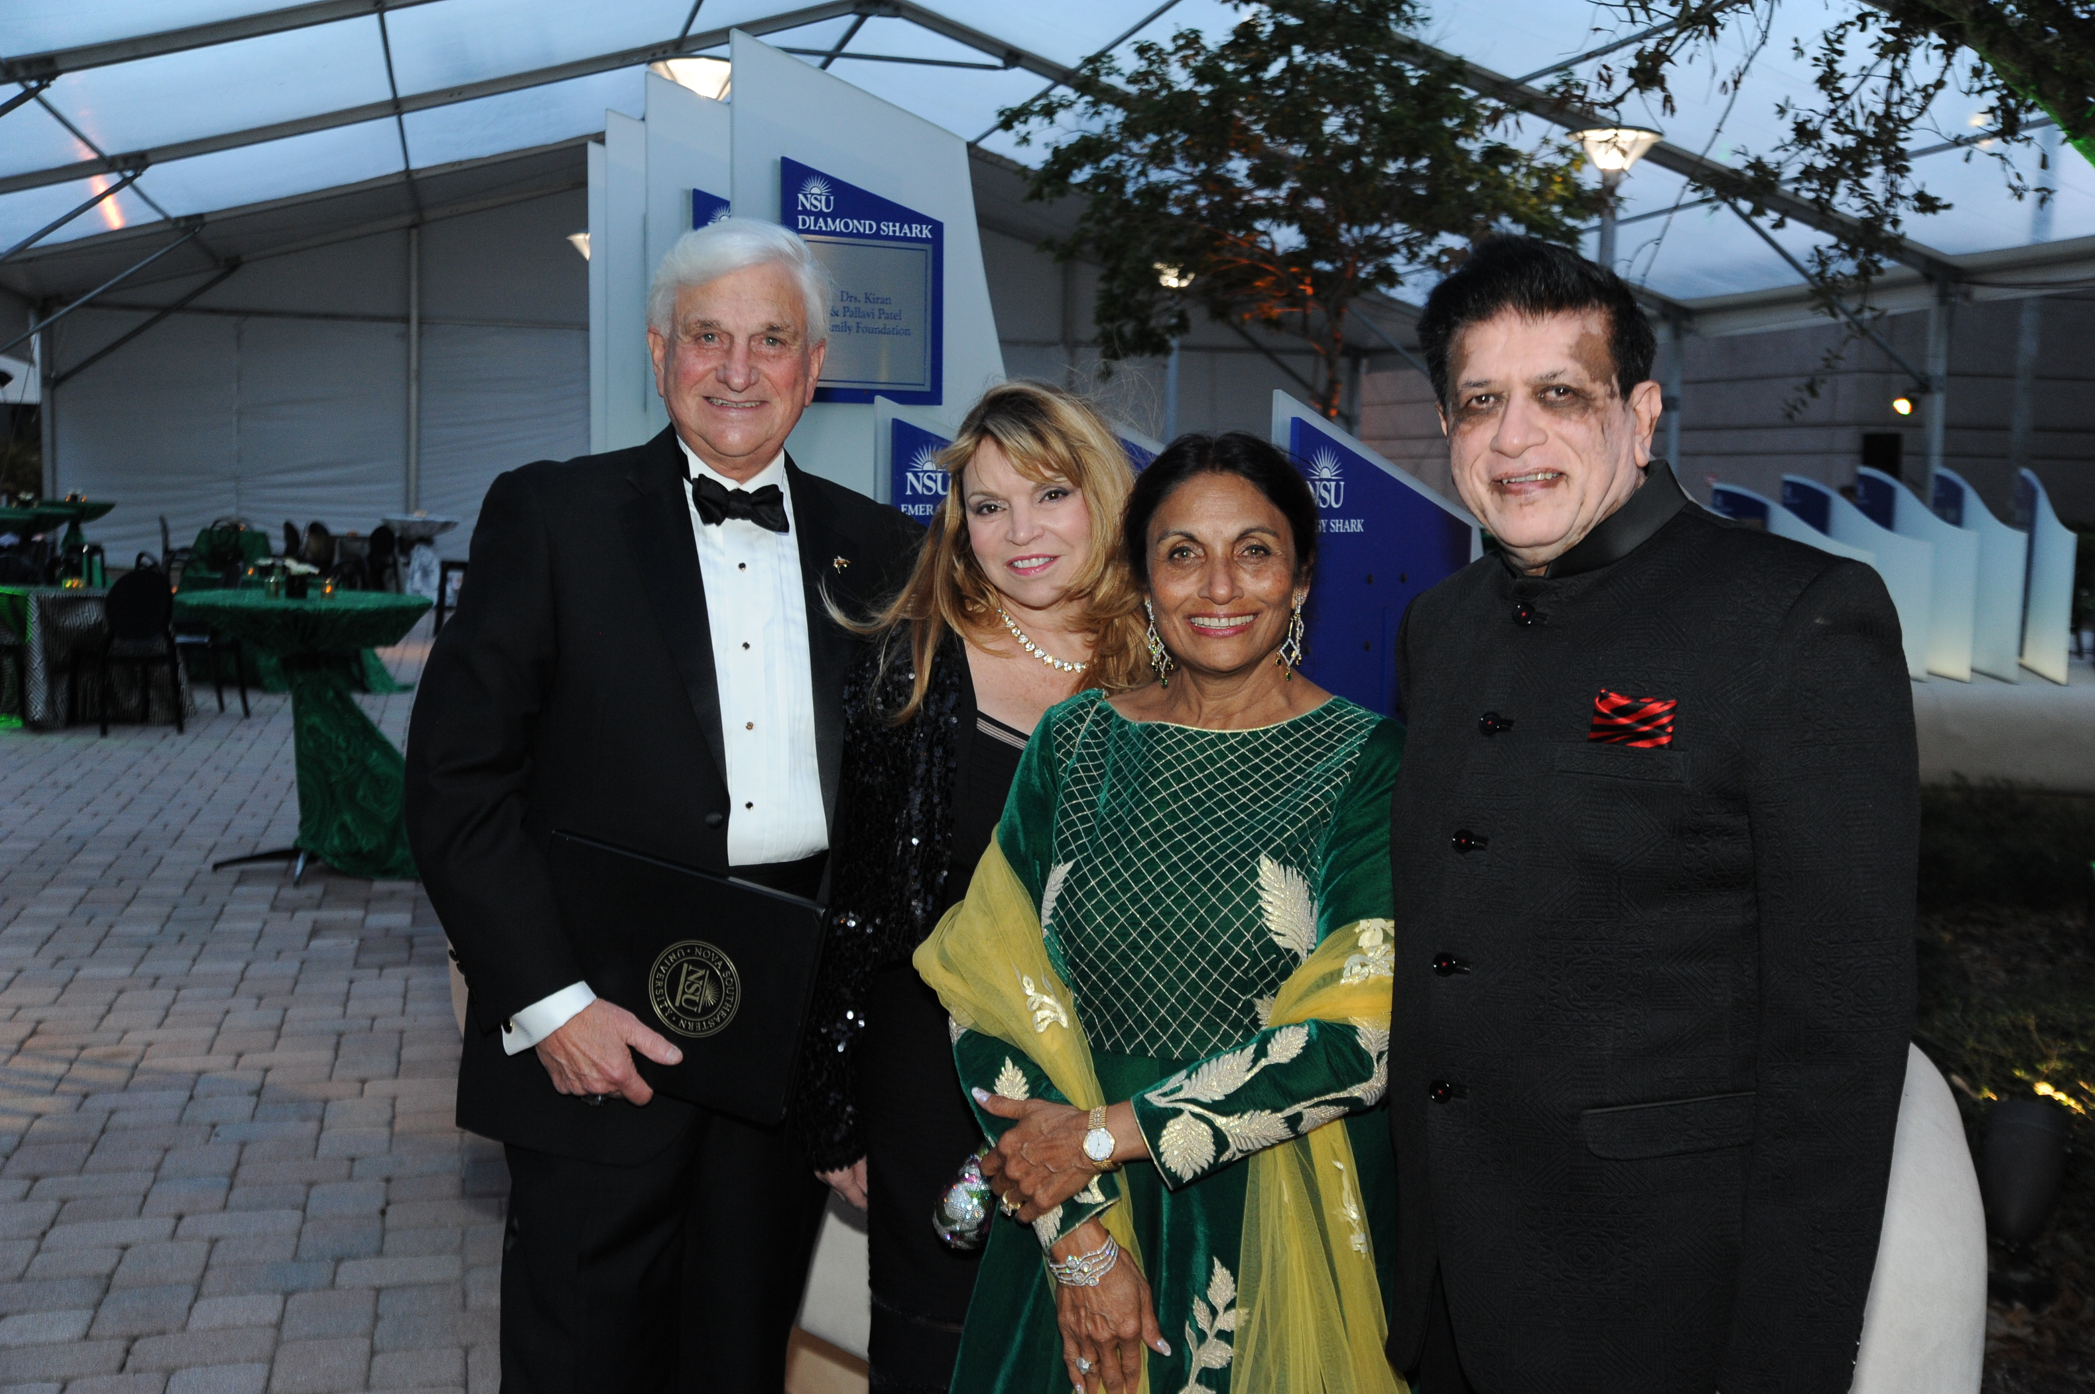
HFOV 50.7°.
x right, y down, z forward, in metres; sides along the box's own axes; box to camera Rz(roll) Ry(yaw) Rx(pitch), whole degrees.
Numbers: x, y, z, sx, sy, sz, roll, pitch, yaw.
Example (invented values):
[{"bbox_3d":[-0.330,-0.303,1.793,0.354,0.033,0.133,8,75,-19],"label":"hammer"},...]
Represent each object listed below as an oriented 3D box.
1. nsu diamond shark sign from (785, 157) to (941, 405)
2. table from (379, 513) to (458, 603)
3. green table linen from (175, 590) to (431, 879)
[{"bbox_3d":[-0.424,-0.942,5.052,0.403,0.537,0.024,-2,7,-28],"label":"nsu diamond shark sign"},{"bbox_3d":[-6.864,-1.457,24.200,0.851,0.959,0.851,1,6,0],"label":"table"},{"bbox_3d":[-2.779,0.142,8.378,1.020,0.990,0.970,1,6,0],"label":"green table linen"}]

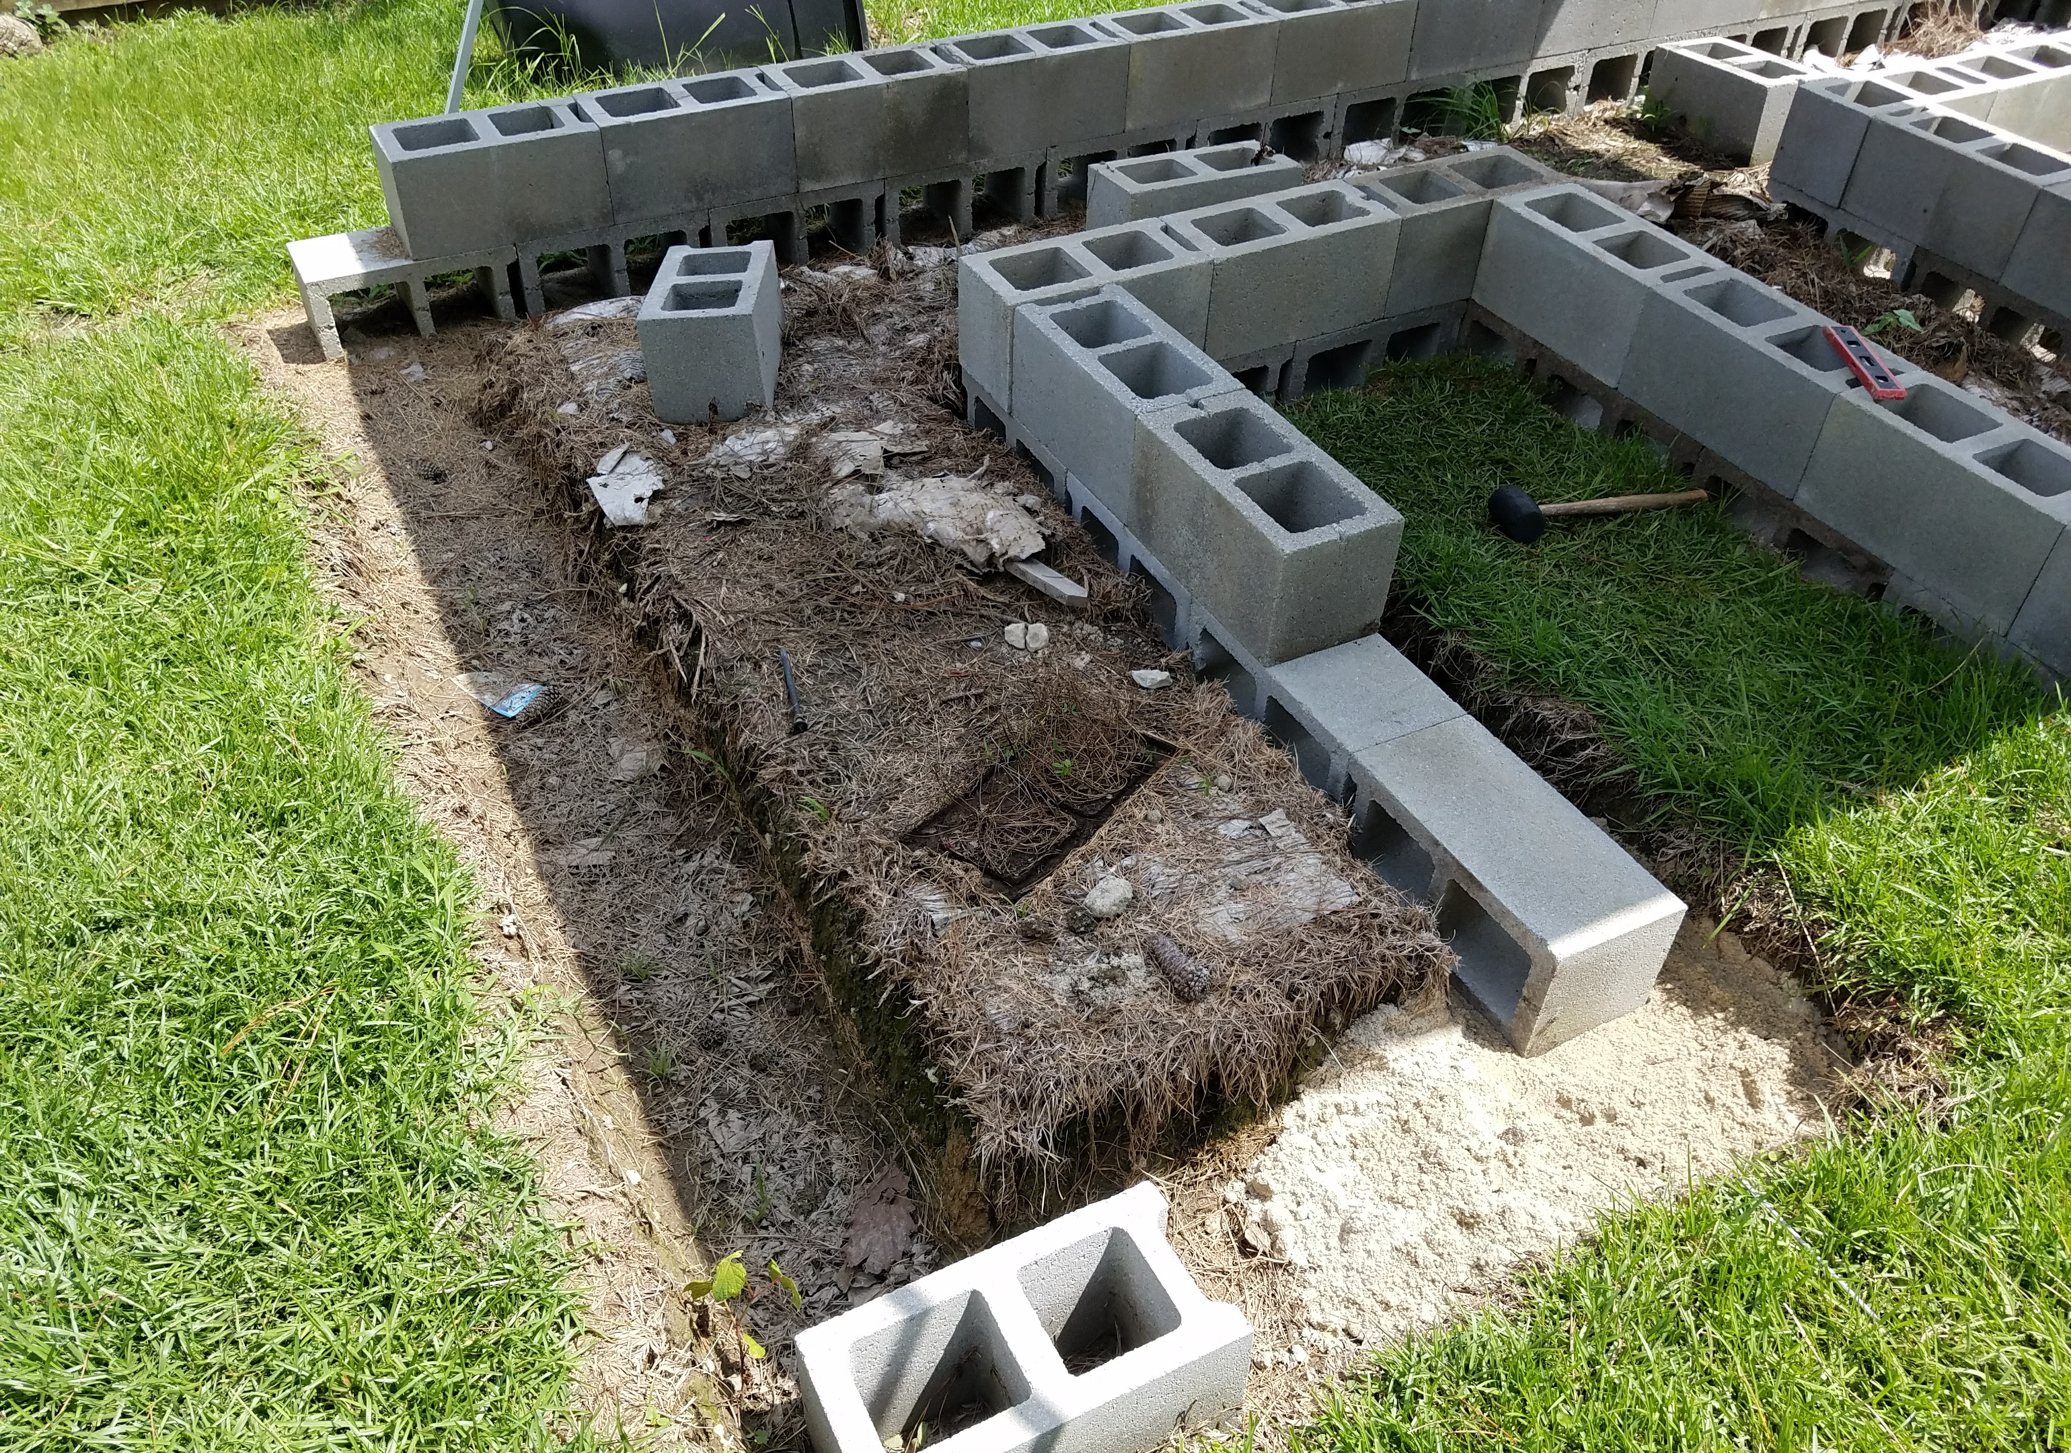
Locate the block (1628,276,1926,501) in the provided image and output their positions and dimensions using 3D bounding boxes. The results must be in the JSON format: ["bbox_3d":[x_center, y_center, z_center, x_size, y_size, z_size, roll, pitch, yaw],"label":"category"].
[{"bbox_3d":[1.216,-0.581,2.606,0.194,0.195,0.397,-18,45,-21],"label":"block"}]

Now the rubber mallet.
[{"bbox_3d":[0.951,-0.373,2.596,0.380,0.066,0.105,-6,41,-11],"label":"rubber mallet"}]

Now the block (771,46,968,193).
[{"bbox_3d":[-0.363,-1.321,3.364,0.397,0.195,0.194,-18,45,-21],"label":"block"}]

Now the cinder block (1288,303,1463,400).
[{"bbox_3d":[0.614,-0.757,3.087,0.397,0.194,0.194,-18,44,-21],"label":"cinder block"}]

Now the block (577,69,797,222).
[{"bbox_3d":[-0.724,-1.215,3.251,0.397,0.194,0.194,-18,44,-20],"label":"block"}]

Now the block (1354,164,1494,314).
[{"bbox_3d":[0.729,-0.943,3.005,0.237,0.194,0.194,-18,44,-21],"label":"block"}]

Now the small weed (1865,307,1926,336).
[{"bbox_3d":[1.693,-0.798,3.063,0.110,0.050,0.060,0,41,0],"label":"small weed"}]

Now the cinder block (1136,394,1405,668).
[{"bbox_3d":[0.325,-0.298,2.278,0.194,0.194,0.397,-18,44,-20],"label":"cinder block"}]

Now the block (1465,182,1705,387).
[{"bbox_3d":[1.033,-0.817,2.868,0.194,0.195,0.397,-18,45,-21],"label":"block"}]

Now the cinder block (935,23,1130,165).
[{"bbox_3d":[-0.011,-1.447,3.529,0.397,0.194,0.194,-18,44,-20],"label":"cinder block"}]

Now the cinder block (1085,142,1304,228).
[{"bbox_3d":[0.335,-1.094,3.305,0.397,0.195,0.194,-15,44,-18],"label":"cinder block"}]

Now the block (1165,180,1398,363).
[{"bbox_3d":[0.445,-0.850,2.894,0.397,0.194,0.194,-18,45,-21],"label":"block"}]

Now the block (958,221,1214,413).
[{"bbox_3d":[0.091,-0.733,2.753,0.397,0.194,0.194,-18,45,-21],"label":"block"}]

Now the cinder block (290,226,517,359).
[{"bbox_3d":[-1.260,-0.893,3.171,0.397,0.194,0.194,-18,44,-20],"label":"cinder block"}]

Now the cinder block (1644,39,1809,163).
[{"bbox_3d":[1.756,-1.573,3.917,0.194,0.194,0.397,-14,39,-16],"label":"cinder block"}]

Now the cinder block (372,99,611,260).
[{"bbox_3d":[-1.069,-1.089,3.085,0.397,0.195,0.194,-18,45,-21],"label":"cinder block"}]

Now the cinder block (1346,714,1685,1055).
[{"bbox_3d":[0.597,0.199,2.018,0.194,0.194,0.397,-19,45,-21],"label":"cinder block"}]

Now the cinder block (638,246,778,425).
[{"bbox_3d":[-0.596,-0.745,2.913,0.194,0.194,0.397,-3,35,-1],"label":"cinder block"}]

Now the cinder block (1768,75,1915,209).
[{"bbox_3d":[1.855,-1.295,3.398,0.397,0.194,0.194,-17,44,-20],"label":"cinder block"}]

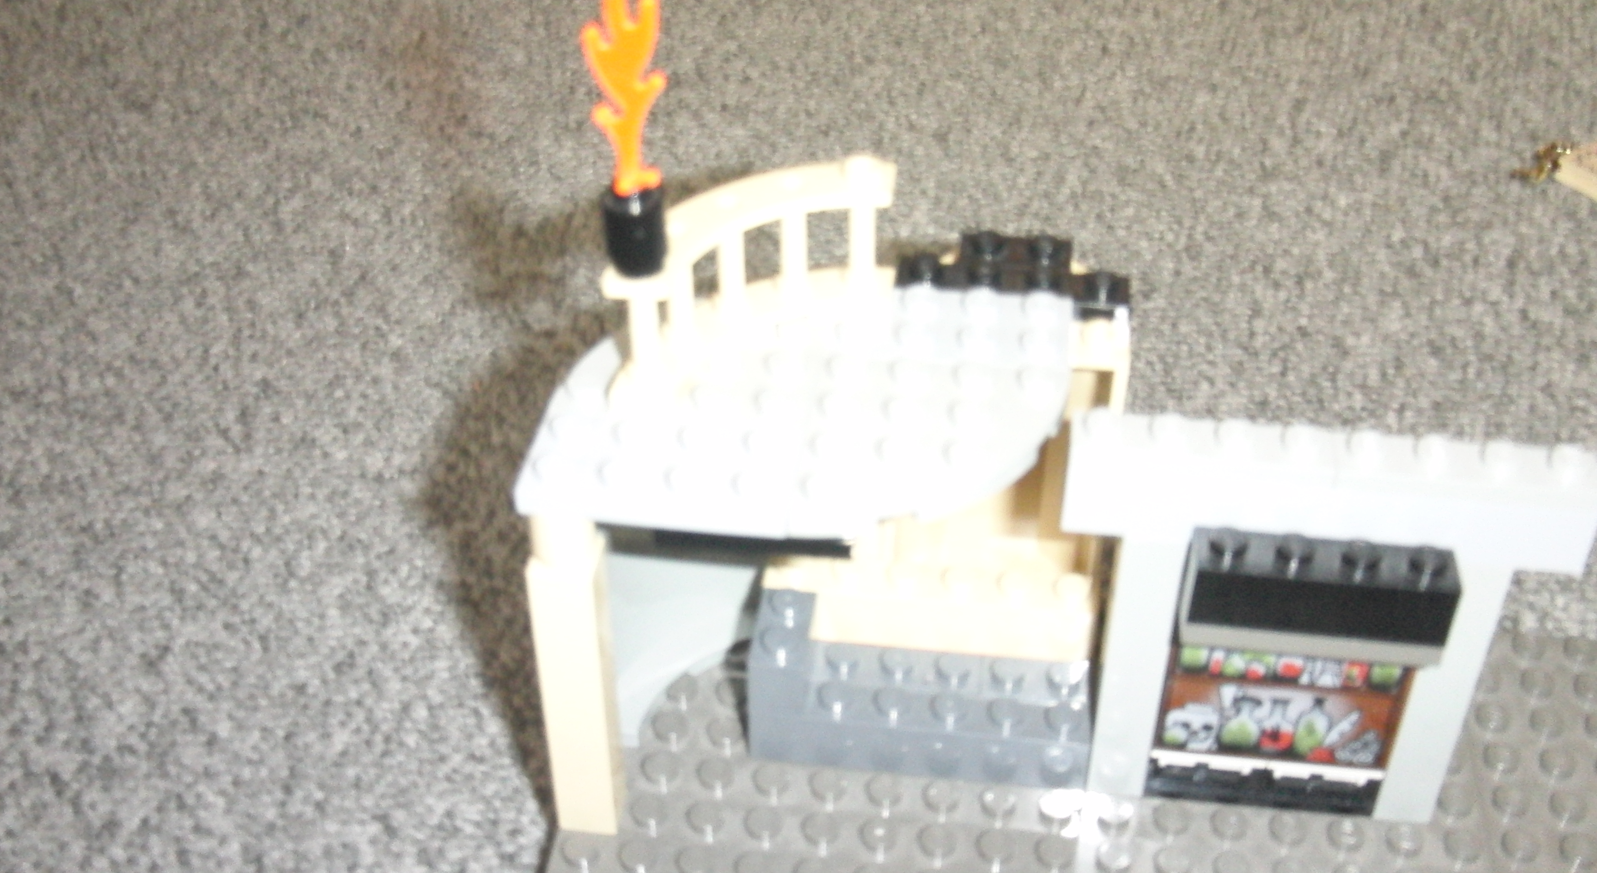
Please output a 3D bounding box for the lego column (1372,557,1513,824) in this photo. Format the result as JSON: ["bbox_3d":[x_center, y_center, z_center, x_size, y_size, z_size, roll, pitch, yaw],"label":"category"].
[{"bbox_3d":[0.085,0.033,0.233,0.008,0.048,0.008,5,38,5],"label":"lego column"}]

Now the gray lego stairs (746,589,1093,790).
[{"bbox_3d":[0.018,0.035,0.251,0.048,0.020,0.017,5,38,5],"label":"gray lego stairs"}]

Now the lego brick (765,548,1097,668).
[{"bbox_3d":[0.019,0.025,0.257,0.048,0.011,0.008,5,38,5],"label":"lego brick"}]

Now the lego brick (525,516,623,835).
[{"bbox_3d":[-0.029,0.030,0.228,0.008,0.058,0.008,5,38,5],"label":"lego brick"}]

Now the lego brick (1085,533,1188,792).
[{"bbox_3d":[0.045,0.029,0.237,0.008,0.048,0.008,5,38,5],"label":"lego brick"}]

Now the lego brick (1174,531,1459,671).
[{"bbox_3d":[0.066,0.020,0.223,0.032,0.014,0.008,5,38,5],"label":"lego brick"}]

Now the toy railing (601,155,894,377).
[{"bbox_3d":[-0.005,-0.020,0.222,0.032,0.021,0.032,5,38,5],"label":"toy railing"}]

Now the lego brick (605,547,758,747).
[{"bbox_3d":[-0.013,0.013,0.249,0.032,0.058,0.032,5,38,5],"label":"lego brick"}]

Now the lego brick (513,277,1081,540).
[{"bbox_3d":[0.002,-0.005,0.222,0.064,0.005,0.048,5,38,5],"label":"lego brick"}]

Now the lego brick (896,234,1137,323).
[{"bbox_3d":[0.030,-0.023,0.245,0.032,0.005,0.016,5,38,5],"label":"lego brick"}]

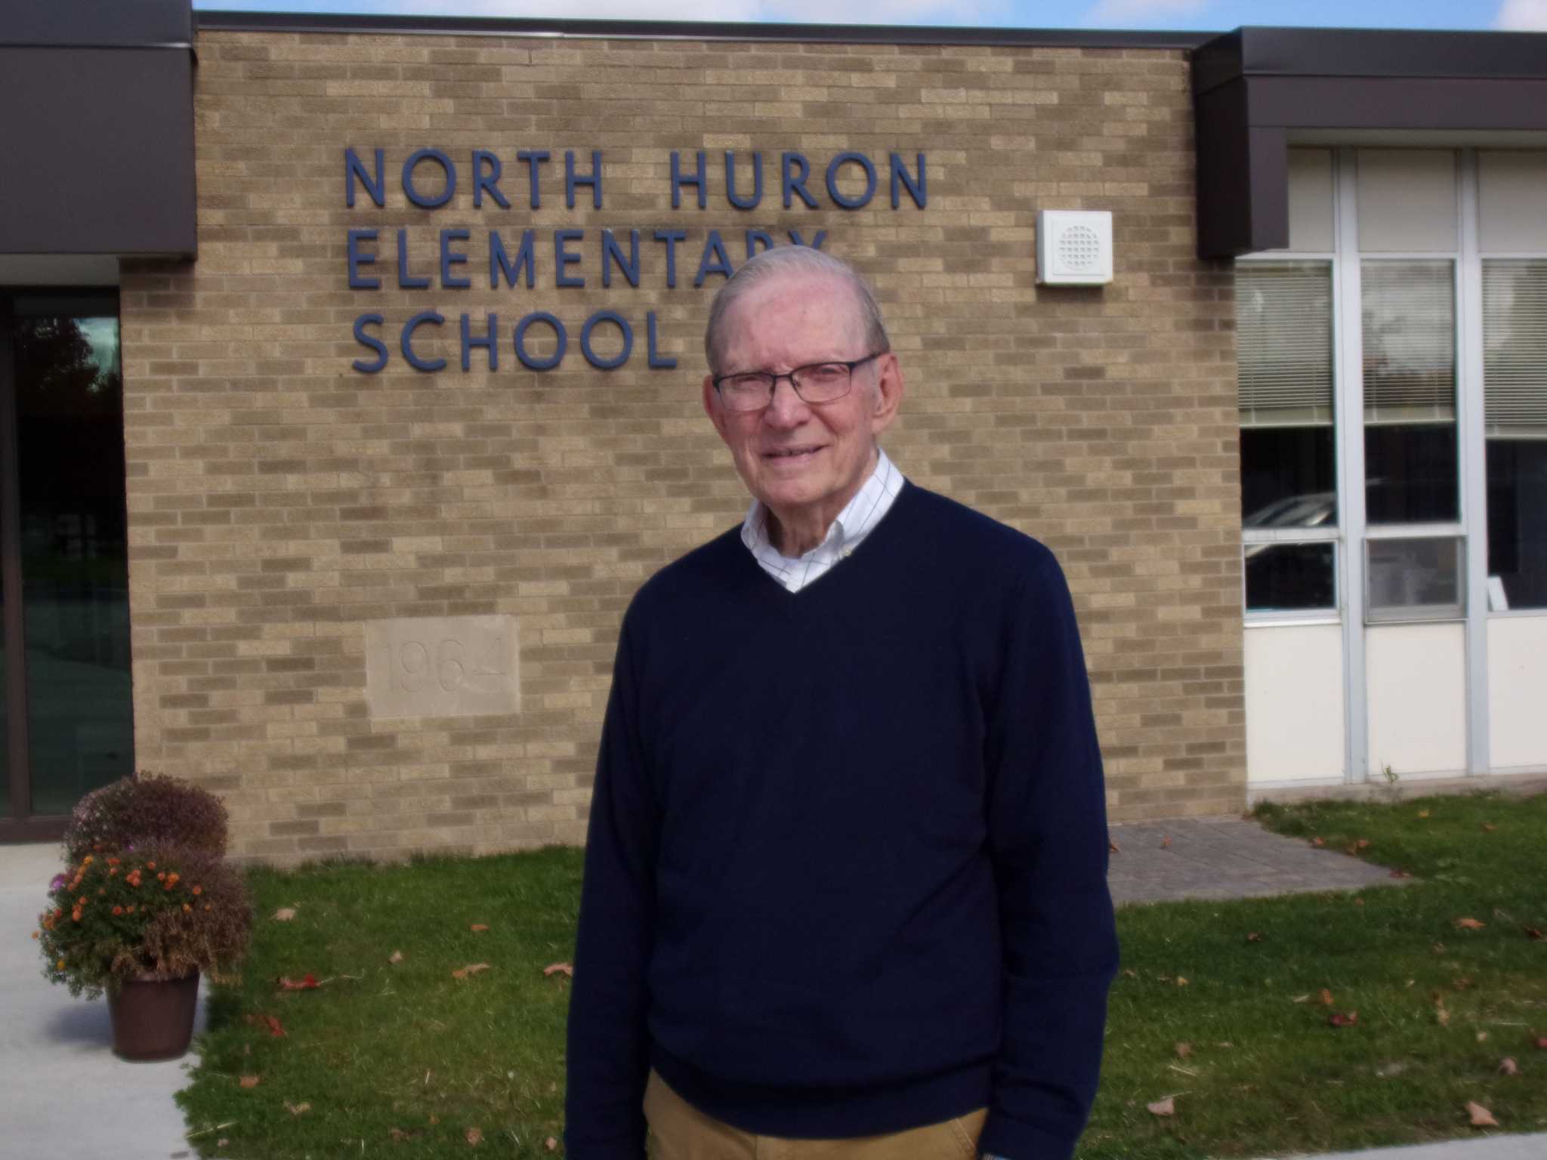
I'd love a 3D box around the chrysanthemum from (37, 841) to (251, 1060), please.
[{"bbox_3d":[-1.727,1.005,5.637,0.581,0.572,0.557,-2,1,-17],"label":"chrysanthemum"}]

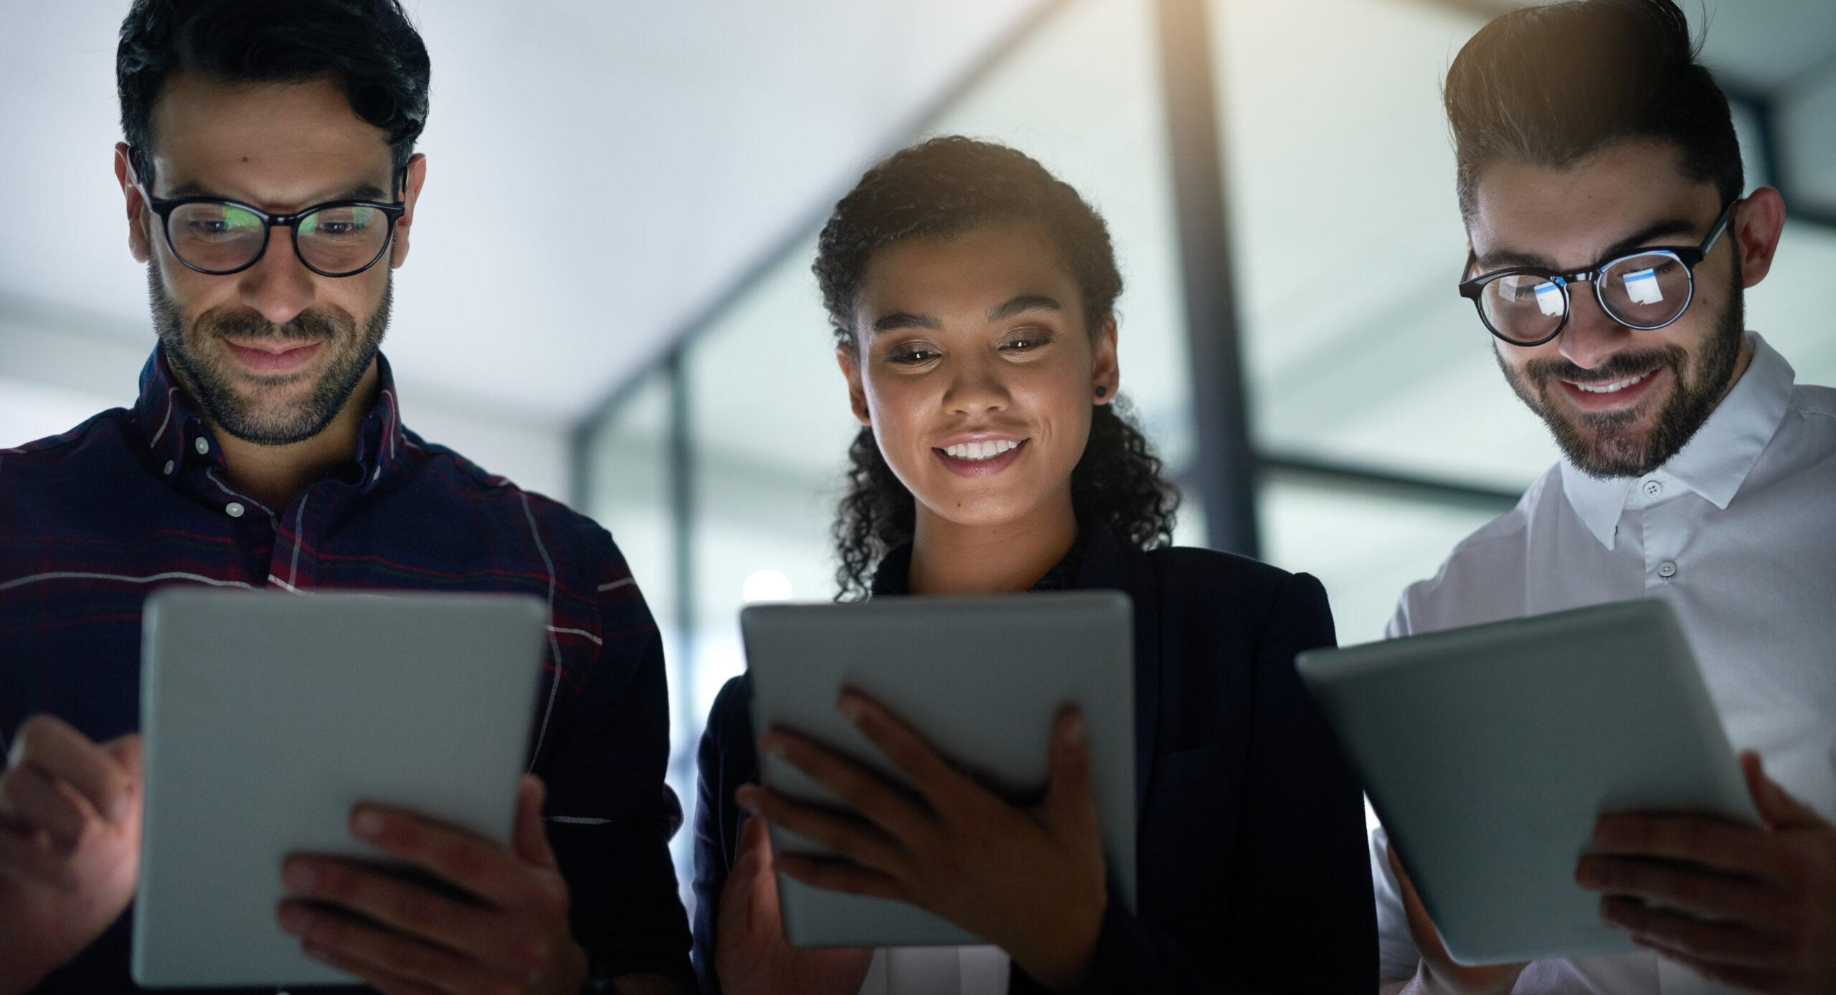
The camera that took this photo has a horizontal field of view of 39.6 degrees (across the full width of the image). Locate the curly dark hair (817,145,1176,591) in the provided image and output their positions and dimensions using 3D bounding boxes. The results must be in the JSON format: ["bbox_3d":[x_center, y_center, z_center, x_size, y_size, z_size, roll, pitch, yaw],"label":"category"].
[{"bbox_3d":[0.049,-0.080,1.565,0.218,0.282,0.220,-6,-2,0],"label":"curly dark hair"}]

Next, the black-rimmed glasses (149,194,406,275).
[{"bbox_3d":[-0.363,-0.166,1.436,0.144,0.048,0.143,-1,22,-17],"label":"black-rimmed glasses"}]

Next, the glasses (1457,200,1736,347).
[{"bbox_3d":[0.394,-0.138,1.463,0.143,0.050,0.143,-7,18,27],"label":"glasses"}]

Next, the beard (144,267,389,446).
[{"bbox_3d":[-0.363,-0.082,1.440,0.137,0.092,0.090,-1,22,-17],"label":"beard"}]

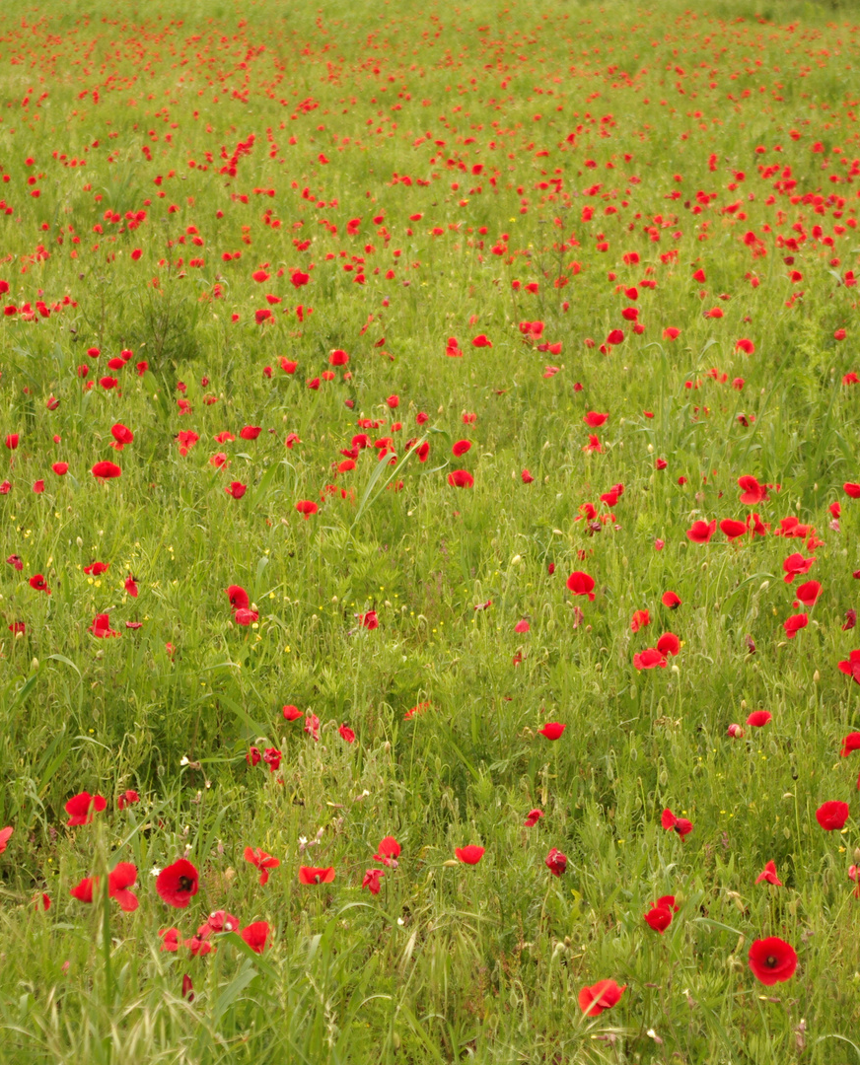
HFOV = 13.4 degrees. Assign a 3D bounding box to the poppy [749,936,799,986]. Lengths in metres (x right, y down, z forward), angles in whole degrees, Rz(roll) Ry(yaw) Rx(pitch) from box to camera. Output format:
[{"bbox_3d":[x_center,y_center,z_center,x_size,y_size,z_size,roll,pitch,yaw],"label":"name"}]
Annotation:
[{"bbox_3d":[0.418,0.523,4.450,0.060,0.058,0.030,1,-8,5],"label":"poppy"}]

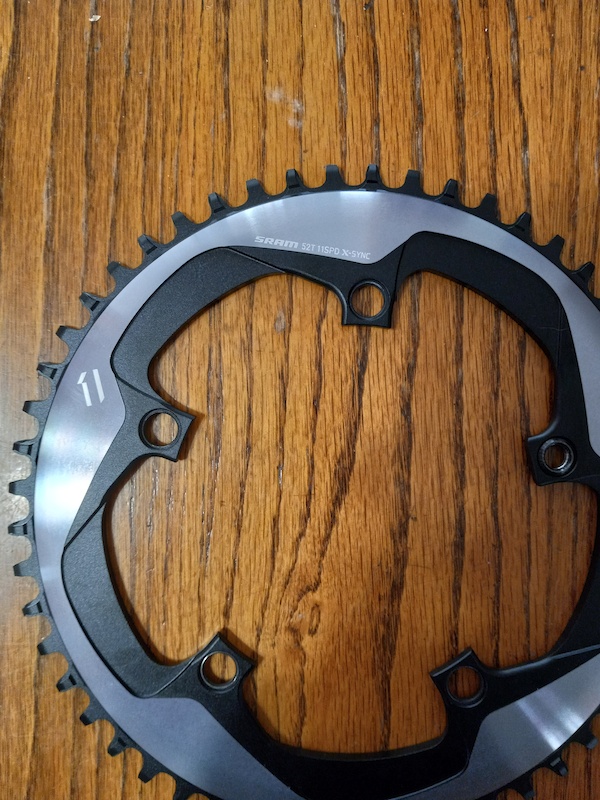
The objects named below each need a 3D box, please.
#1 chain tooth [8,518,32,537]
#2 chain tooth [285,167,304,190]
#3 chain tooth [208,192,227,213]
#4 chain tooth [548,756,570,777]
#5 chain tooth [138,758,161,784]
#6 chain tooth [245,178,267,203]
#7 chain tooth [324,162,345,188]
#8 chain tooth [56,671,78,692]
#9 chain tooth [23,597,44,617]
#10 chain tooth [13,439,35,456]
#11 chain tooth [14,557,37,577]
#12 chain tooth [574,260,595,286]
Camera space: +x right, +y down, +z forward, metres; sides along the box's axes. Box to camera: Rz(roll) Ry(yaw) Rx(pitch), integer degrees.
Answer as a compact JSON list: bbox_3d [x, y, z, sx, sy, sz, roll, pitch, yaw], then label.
[{"bbox_3d":[-0.087,0.040,0.195,0.007,0.003,0.005,-4,90,-1],"label":"chain tooth"},{"bbox_3d":[-0.002,-0.069,0.198,0.006,0.003,0.007,-11,90,-1],"label":"chain tooth"},{"bbox_3d":[-0.026,-0.062,0.196,0.005,0.003,0.007,-24,90,-1],"label":"chain tooth"},{"bbox_3d":[0.082,0.115,0.198,0.005,0.003,0.006,-38,90,-1],"label":"chain tooth"},{"bbox_3d":[-0.047,0.116,0.195,0.006,0.003,0.007,38,89,-1],"label":"chain tooth"},{"bbox_3d":[-0.014,-0.066,0.197,0.005,0.003,0.006,-18,90,-1],"label":"chain tooth"},{"bbox_3d":[0.010,-0.071,0.198,0.006,0.003,0.007,-4,90,-1],"label":"chain tooth"},{"bbox_3d":[-0.072,0.088,0.195,0.007,0.003,0.005,-31,91,-1],"label":"chain tooth"},{"bbox_3d":[-0.083,0.065,0.195,0.007,0.003,0.006,-18,90,-1],"label":"chain tooth"},{"bbox_3d":[-0.086,0.015,0.195,0.007,0.003,0.005,10,90,-1],"label":"chain tooth"},{"bbox_3d":[-0.086,0.053,0.195,0.006,0.003,0.005,-11,90,-1],"label":"chain tooth"},{"bbox_3d":[0.090,-0.041,0.199,0.006,0.003,0.007,45,89,0],"label":"chain tooth"}]

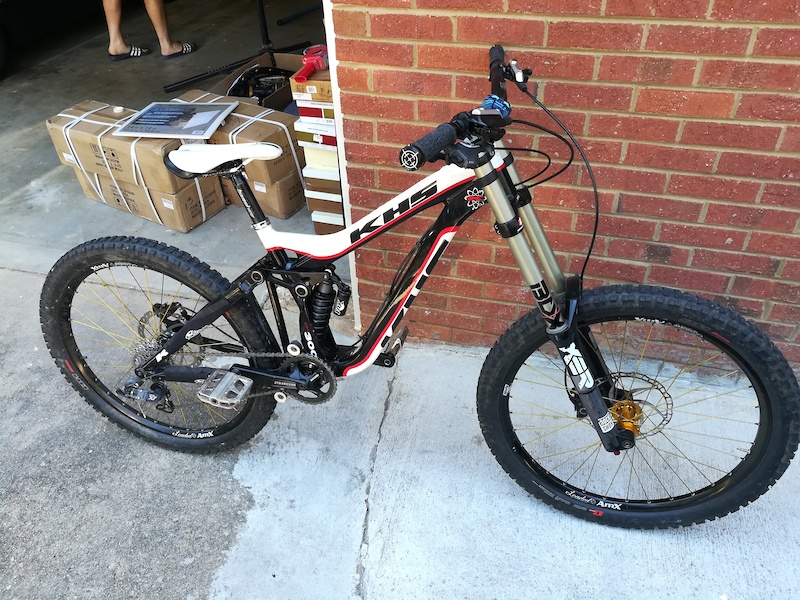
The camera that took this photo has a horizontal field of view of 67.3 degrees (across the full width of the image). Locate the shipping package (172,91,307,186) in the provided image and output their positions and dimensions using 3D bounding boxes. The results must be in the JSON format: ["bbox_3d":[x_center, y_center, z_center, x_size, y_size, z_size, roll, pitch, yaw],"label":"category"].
[{"bbox_3d":[-0.805,-0.749,2.786,0.690,0.205,0.290,16,42,22],"label":"shipping package"}]

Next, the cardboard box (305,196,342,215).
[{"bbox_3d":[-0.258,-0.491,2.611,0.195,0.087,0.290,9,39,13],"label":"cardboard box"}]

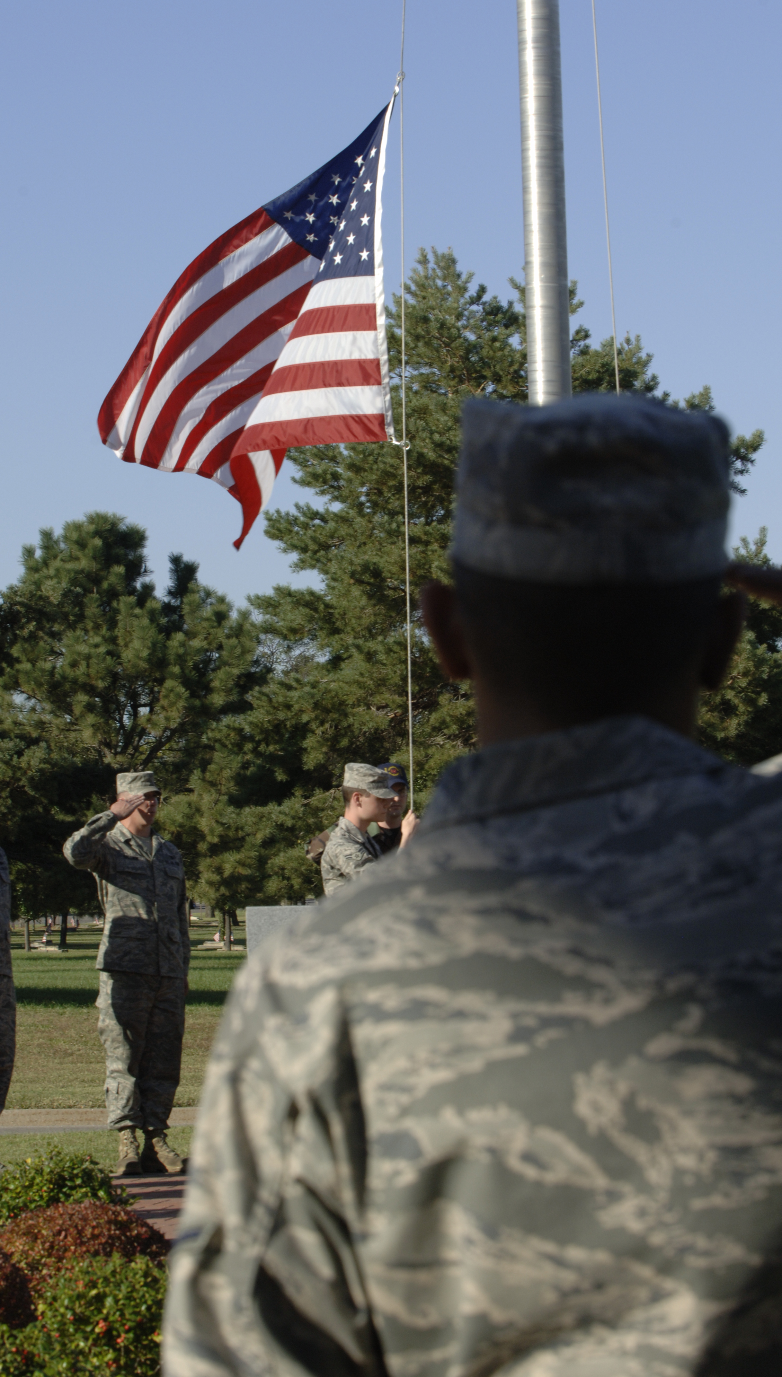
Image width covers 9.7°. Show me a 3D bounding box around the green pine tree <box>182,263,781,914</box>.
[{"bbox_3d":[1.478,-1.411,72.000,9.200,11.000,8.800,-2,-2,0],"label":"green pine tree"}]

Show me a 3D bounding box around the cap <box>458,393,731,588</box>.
[{"bbox_3d":[0.130,-0.130,2.970,0.183,0.125,0.255,1,3,-4],"label":"cap"}]

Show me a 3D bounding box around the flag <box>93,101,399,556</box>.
[{"bbox_3d":[-0.656,-1.647,20.800,1.350,2.000,0.800,-2,-2,0],"label":"flag"}]

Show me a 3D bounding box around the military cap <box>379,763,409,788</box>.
[{"bbox_3d":[0.008,0.411,21.500,0.175,0.140,0.265,-1,-2,-17],"label":"military cap"}]

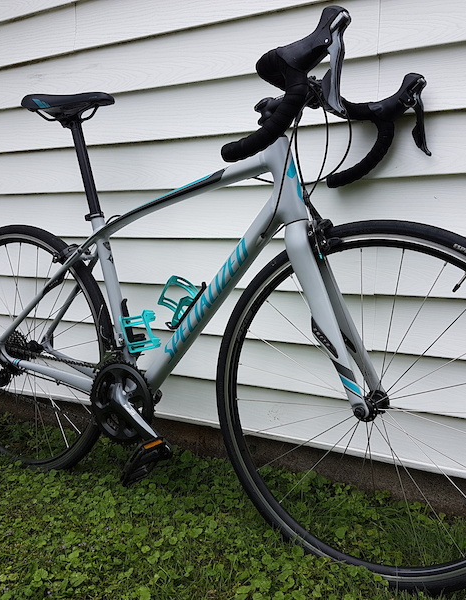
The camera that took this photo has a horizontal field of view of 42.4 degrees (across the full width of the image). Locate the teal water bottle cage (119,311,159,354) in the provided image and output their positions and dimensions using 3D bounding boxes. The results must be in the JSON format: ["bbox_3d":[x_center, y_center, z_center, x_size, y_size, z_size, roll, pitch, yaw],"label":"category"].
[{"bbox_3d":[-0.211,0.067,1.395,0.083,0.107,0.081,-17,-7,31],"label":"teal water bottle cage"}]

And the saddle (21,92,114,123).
[{"bbox_3d":[-0.392,-0.474,1.482,0.270,0.076,0.152,4,5,32],"label":"saddle"}]

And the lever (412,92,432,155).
[{"bbox_3d":[0.382,-0.359,1.217,0.040,0.138,0.032,-7,4,36],"label":"lever"}]

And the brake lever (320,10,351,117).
[{"bbox_3d":[0.156,-0.356,0.905,0.042,0.156,0.034,-7,-8,34],"label":"brake lever"}]

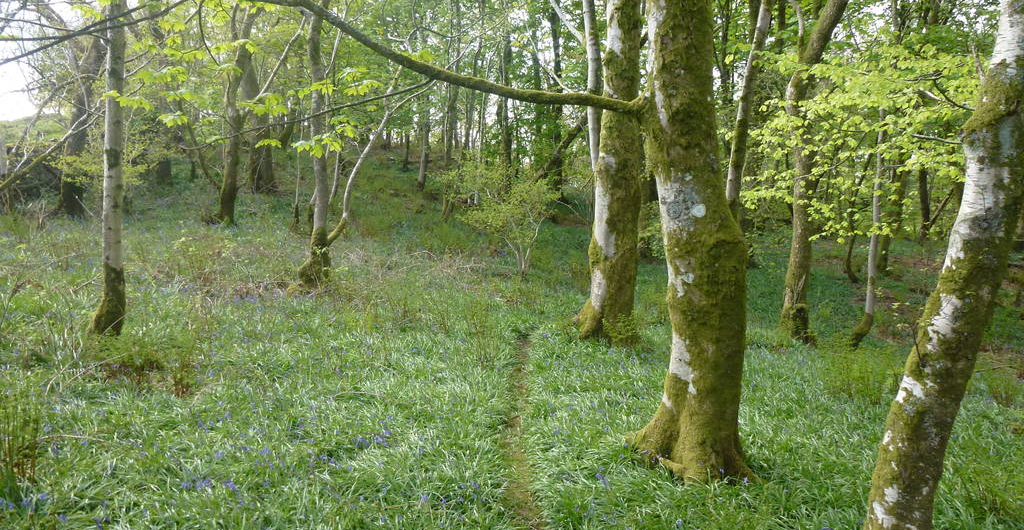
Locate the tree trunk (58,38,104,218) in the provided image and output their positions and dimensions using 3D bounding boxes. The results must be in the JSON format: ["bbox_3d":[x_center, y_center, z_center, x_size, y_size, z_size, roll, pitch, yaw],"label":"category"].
[{"bbox_3d":[-11.520,-3.680,19.000,1.201,4.795,0.850,0,3,0],"label":"tree trunk"}]

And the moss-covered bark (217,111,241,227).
[{"bbox_3d":[-7.162,-2.421,18.000,0.644,2.831,0.550,0,3,0],"label":"moss-covered bark"}]

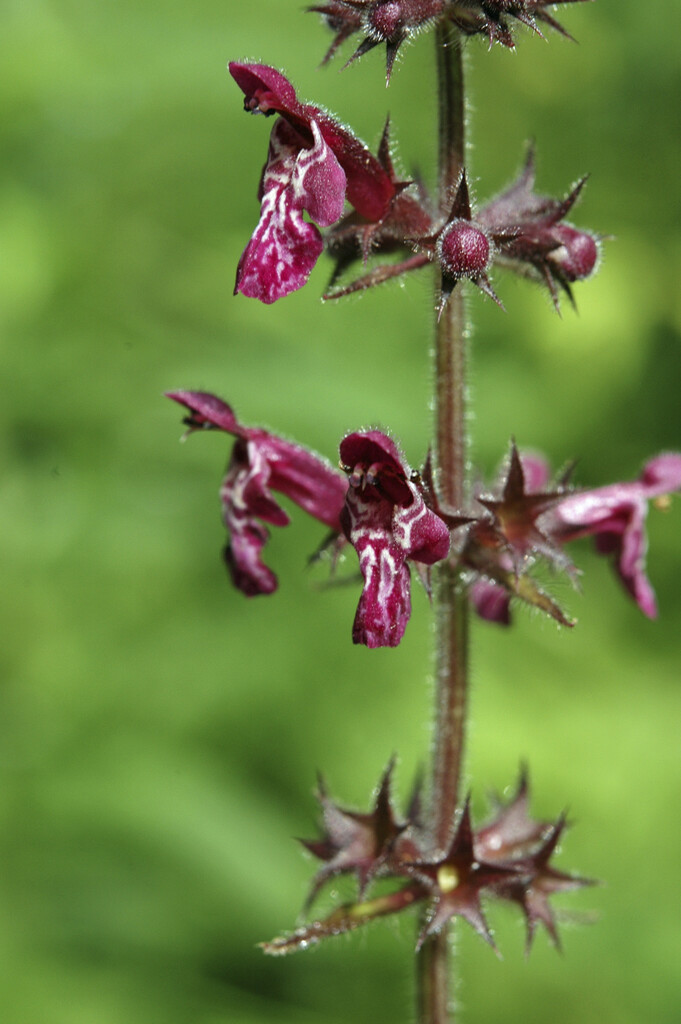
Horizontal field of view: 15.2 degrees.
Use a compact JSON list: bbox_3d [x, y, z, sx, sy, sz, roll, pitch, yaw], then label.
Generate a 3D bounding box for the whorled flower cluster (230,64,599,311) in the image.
[{"bbox_3d":[0.004,-0.019,0.149,0.021,0.014,0.018,1,5,0],"label":"whorled flower cluster"}]

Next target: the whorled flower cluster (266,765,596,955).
[{"bbox_3d":[0.005,0.021,0.152,0.019,0.010,0.017,1,5,0],"label":"whorled flower cluster"}]

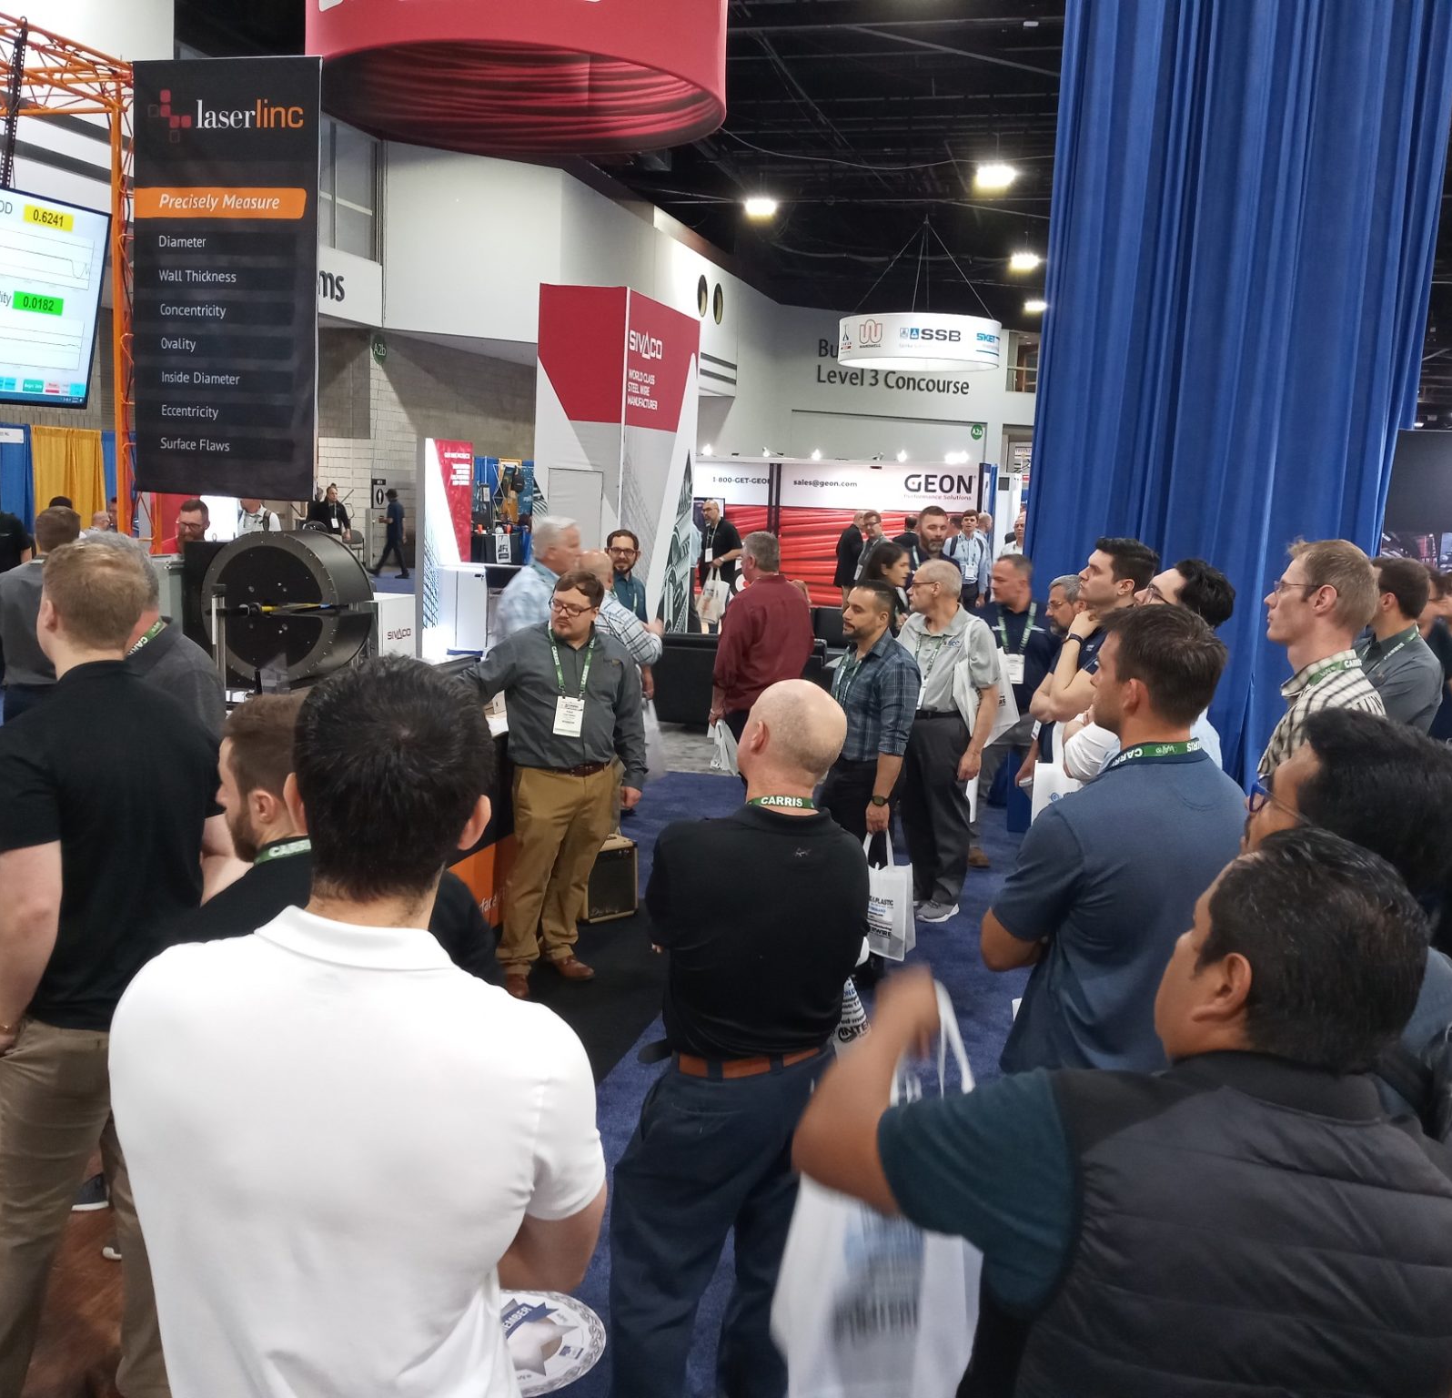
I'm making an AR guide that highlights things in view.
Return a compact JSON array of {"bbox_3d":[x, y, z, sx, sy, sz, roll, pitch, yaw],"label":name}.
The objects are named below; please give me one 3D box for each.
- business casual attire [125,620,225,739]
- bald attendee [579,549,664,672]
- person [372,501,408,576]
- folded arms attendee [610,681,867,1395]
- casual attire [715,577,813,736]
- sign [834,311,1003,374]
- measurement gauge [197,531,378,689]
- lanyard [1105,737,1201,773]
[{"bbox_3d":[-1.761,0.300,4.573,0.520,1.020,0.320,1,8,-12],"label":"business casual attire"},{"bbox_3d":[-0.625,0.155,7.118,0.580,1.710,0.400,4,8,12],"label":"bald attendee"},{"bbox_3d":[-6.642,-3.151,29.806,0.720,1.540,0.480,3,8,6],"label":"person"},{"bbox_3d":[0.034,0.794,2.825,0.480,1.680,0.400,1,8,-10],"label":"folded arms attendee"},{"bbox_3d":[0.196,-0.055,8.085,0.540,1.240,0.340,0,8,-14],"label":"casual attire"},{"bbox_3d":[4.239,-7.825,33.000,3.550,0.950,3.550,2,8,0],"label":"sign"},{"bbox_3d":[-1.915,-0.400,6.620,0.640,0.650,0.380,3,8,8],"label":"measurement gauge"},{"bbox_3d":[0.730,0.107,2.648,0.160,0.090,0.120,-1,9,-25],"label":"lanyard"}]

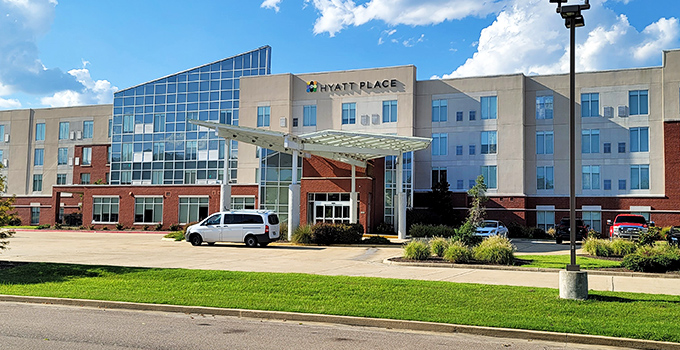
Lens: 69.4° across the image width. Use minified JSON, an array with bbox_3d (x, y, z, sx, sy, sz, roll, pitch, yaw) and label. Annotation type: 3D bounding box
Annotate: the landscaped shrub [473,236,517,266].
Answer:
[{"bbox_3d":[6.331,2.978,20.126,1.700,1.080,1.600,0,-3,20],"label":"landscaped shrub"}]

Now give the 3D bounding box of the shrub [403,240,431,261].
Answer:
[{"bbox_3d":[3.329,3.237,21.359,1.120,0.830,1.120,0,-3,20],"label":"shrub"}]

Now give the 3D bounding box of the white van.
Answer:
[{"bbox_3d":[-6.043,2.972,27.592,5.140,1.920,1.950,0,-3,12],"label":"white van"}]

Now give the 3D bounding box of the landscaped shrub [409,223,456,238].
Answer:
[{"bbox_3d":[6.551,3.879,34.771,3.200,1.080,1.300,0,-3,20],"label":"landscaped shrub"}]

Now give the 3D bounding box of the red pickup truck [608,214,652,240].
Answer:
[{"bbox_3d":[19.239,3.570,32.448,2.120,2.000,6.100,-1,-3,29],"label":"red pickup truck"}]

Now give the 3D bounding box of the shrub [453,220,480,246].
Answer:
[{"bbox_3d":[5.639,2.870,21.836,1.200,1.480,1.200,0,-3,20],"label":"shrub"}]

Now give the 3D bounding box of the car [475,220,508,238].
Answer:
[{"bbox_3d":[9.904,3.714,32.535,1.840,1.460,4.750,-1,-3,28],"label":"car"}]

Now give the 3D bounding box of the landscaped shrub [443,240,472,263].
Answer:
[{"bbox_3d":[4.990,3.201,20.767,1.200,0.880,1.200,0,-3,20],"label":"landscaped shrub"}]

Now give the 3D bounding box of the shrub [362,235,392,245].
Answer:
[{"bbox_3d":[2.220,3.793,29.034,1.550,0.520,1.300,0,-3,20],"label":"shrub"}]

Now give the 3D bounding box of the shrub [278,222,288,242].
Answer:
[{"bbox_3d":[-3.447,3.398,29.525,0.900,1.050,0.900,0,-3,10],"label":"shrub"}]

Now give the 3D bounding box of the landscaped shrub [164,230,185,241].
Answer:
[{"bbox_3d":[-9.787,3.583,29.162,1.400,0.600,1.200,0,-3,20],"label":"landscaped shrub"}]

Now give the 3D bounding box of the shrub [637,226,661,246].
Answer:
[{"bbox_3d":[15.333,3.295,24.331,1.100,1.280,1.100,0,-3,20],"label":"shrub"}]

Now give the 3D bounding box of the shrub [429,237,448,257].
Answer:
[{"bbox_3d":[4.551,3.283,22.572,0.880,0.900,0.880,0,-3,20],"label":"shrub"}]

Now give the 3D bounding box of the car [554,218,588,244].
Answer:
[{"bbox_3d":[15.844,3.784,33.545,1.870,1.700,4.600,0,-3,20],"label":"car"}]

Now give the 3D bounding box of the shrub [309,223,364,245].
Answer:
[{"bbox_3d":[-0.186,3.370,28.827,2.950,1.130,1.550,0,-3,8],"label":"shrub"}]

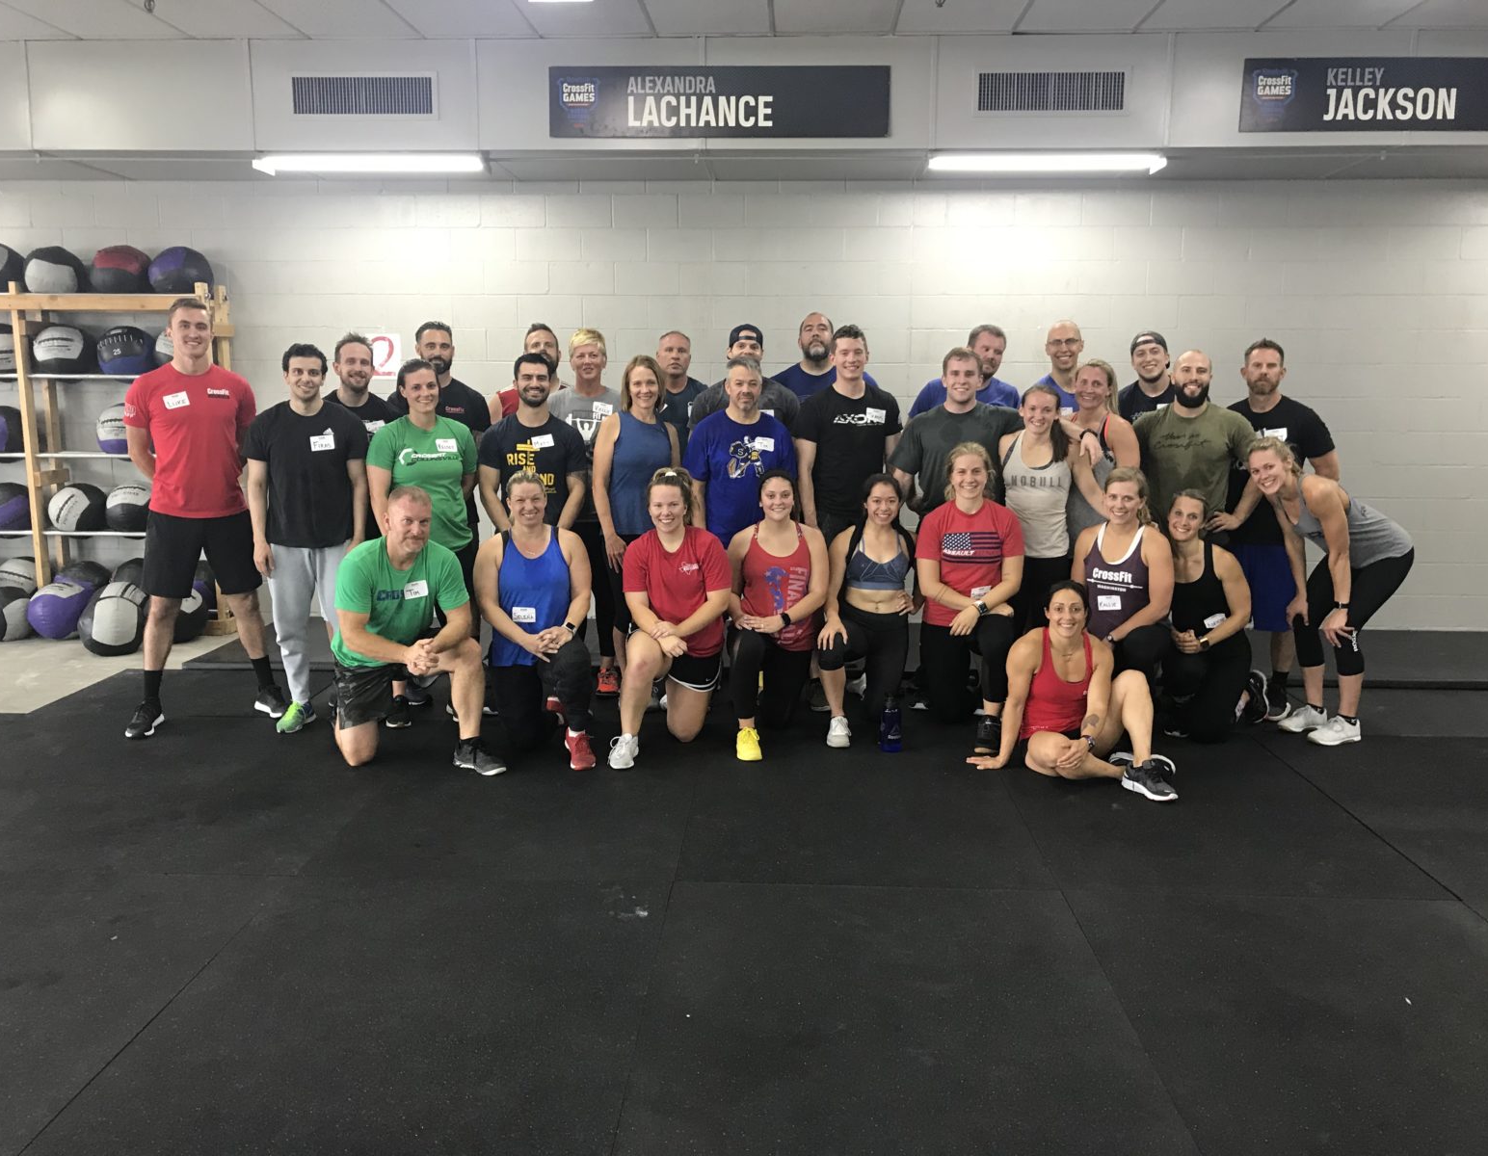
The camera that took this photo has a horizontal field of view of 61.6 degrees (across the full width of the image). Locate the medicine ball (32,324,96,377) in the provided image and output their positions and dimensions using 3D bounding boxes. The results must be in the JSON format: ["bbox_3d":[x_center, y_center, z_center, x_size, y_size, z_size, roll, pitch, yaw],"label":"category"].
[{"bbox_3d":[-4.042,-1.339,7.433,0.340,0.335,0.340,0,10,0],"label":"medicine ball"}]

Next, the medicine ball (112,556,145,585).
[{"bbox_3d":[-3.730,0.055,7.753,0.350,0.350,0.350,0,10,0],"label":"medicine ball"}]

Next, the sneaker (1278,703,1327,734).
[{"bbox_3d":[2.561,0.629,5.714,0.258,0.115,0.096,-2,10,-16],"label":"sneaker"}]

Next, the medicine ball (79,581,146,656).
[{"bbox_3d":[-3.656,0.262,7.229,0.365,0.385,0.365,0,9,0],"label":"medicine ball"}]

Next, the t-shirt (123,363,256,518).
[{"bbox_3d":[-2.475,-0.613,5.590,0.560,0.690,0.300,-3,10,-18],"label":"t-shirt"}]

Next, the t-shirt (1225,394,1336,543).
[{"bbox_3d":[2.442,-0.504,5.832,0.590,0.690,0.300,3,10,18],"label":"t-shirt"}]

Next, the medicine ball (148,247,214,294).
[{"bbox_3d":[-3.371,-1.803,7.477,0.350,0.350,0.350,0,10,0],"label":"medicine ball"}]

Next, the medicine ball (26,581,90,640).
[{"bbox_3d":[-4.068,0.195,7.409,0.335,0.330,0.335,0,10,0],"label":"medicine ball"}]

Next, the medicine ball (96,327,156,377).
[{"bbox_3d":[-3.748,-1.351,7.575,0.350,0.350,0.350,0,9,0],"label":"medicine ball"}]

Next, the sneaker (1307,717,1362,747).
[{"bbox_3d":[2.607,0.667,5.494,0.260,0.115,0.098,-5,10,-28],"label":"sneaker"}]

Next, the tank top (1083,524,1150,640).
[{"bbox_3d":[1.629,0.029,5.433,0.320,0.540,0.250,3,16,16],"label":"tank top"}]

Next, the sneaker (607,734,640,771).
[{"bbox_3d":[-0.494,0.706,5.217,0.100,0.115,0.270,0,9,1],"label":"sneaker"}]

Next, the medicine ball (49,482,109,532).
[{"bbox_3d":[-4.271,-0.429,8.000,0.360,0.352,0.360,0,9,0],"label":"medicine ball"}]

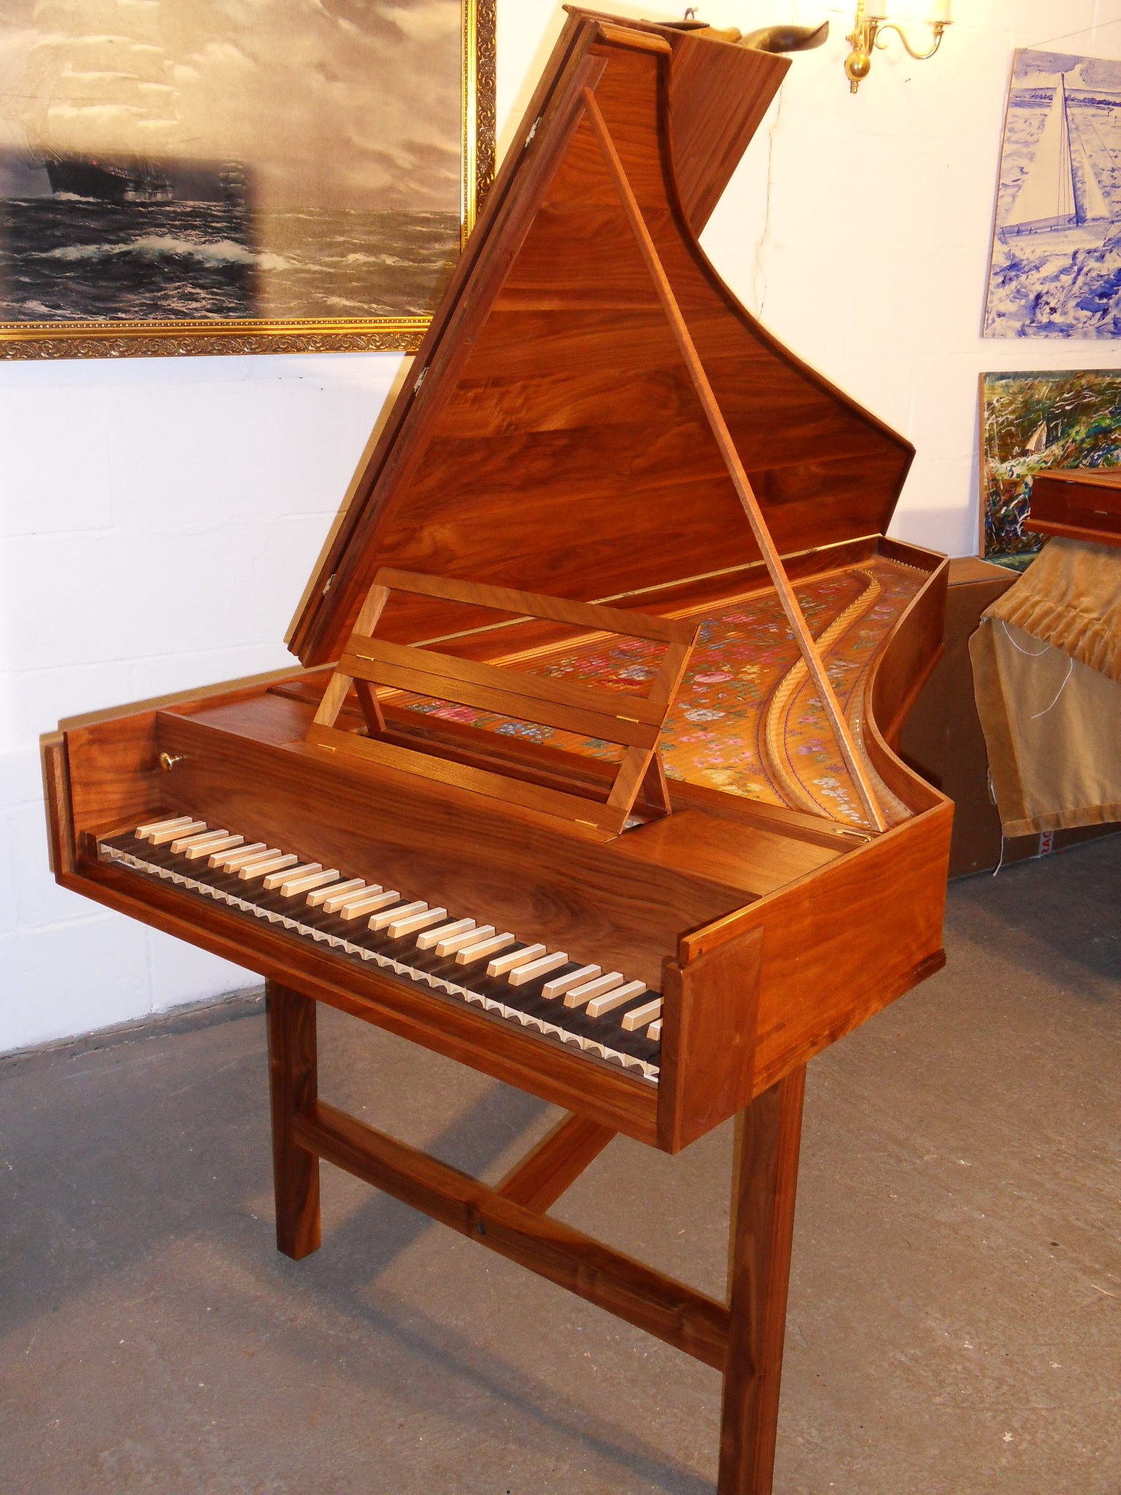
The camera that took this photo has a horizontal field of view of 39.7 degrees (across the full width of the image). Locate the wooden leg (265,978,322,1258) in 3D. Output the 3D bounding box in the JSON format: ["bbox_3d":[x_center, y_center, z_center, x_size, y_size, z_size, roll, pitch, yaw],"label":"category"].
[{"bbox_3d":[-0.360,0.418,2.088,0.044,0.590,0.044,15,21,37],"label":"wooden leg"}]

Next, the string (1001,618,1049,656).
[{"bbox_3d":[0.963,-0.229,3.220,0.105,0.078,0.020,10,19,26],"label":"string"}]

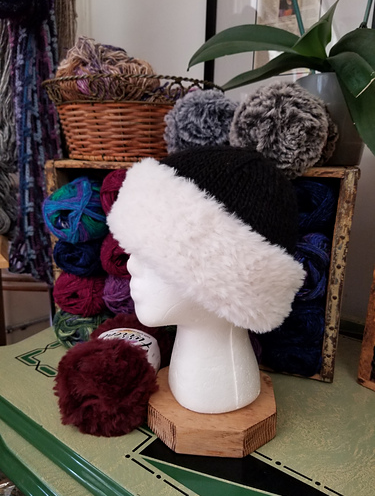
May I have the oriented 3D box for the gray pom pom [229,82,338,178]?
[{"bbox_3d":[0.146,-0.180,0.570,0.148,0.138,0.148,-2,13,-15],"label":"gray pom pom"}]

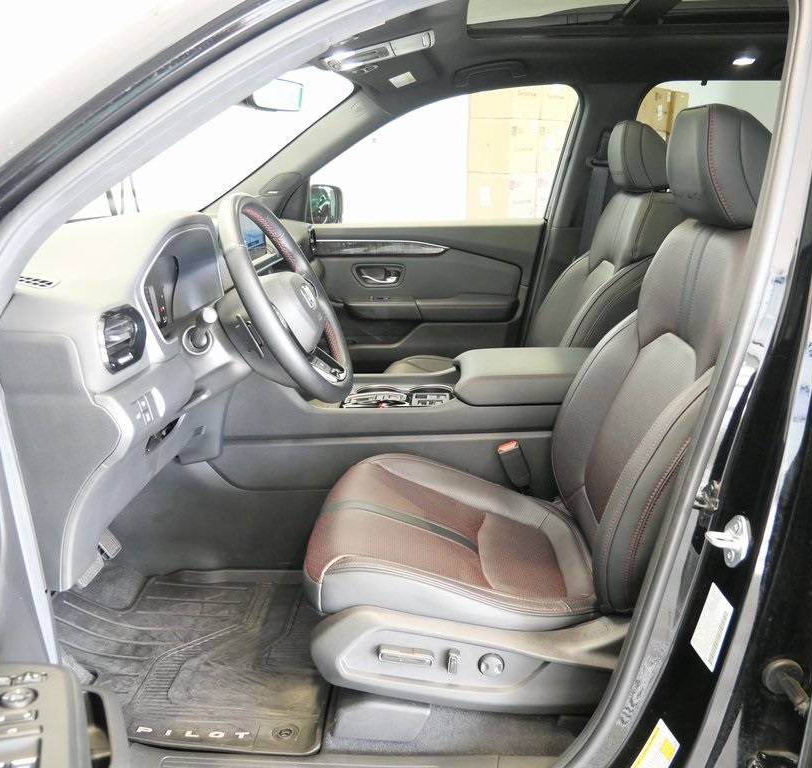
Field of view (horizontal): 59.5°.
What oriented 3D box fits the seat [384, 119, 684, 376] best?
[{"bbox_3d":[0.325,-0.249,1.931,0.785,0.880,0.545,1,17,3],"label":"seat"}]

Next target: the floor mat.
[{"bbox_3d":[-0.413,0.499,1.376,0.585,0.090,0.490,1,17,3],"label":"floor mat"}]

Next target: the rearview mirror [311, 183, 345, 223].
[{"bbox_3d":[-0.325,-0.627,2.527,0.140,0.170,0.230,4,17,15],"label":"rearview mirror"}]

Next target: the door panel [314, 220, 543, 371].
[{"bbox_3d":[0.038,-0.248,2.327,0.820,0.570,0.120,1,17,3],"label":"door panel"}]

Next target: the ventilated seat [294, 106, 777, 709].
[{"bbox_3d":[0.213,0.004,1.171,0.780,0.875,0.555,1,17,3],"label":"ventilated seat"}]

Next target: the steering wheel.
[{"bbox_3d":[-0.208,-0.130,1.174,0.100,0.372,0.372,-25,14,10],"label":"steering wheel"}]

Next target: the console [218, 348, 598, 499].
[{"bbox_3d":[0.066,0.070,1.627,0.900,0.285,0.310,1,17,3],"label":"console"}]

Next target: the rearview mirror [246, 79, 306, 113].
[{"bbox_3d":[-0.269,-0.589,1.447,0.050,0.066,0.235,5,18,16],"label":"rearview mirror"}]

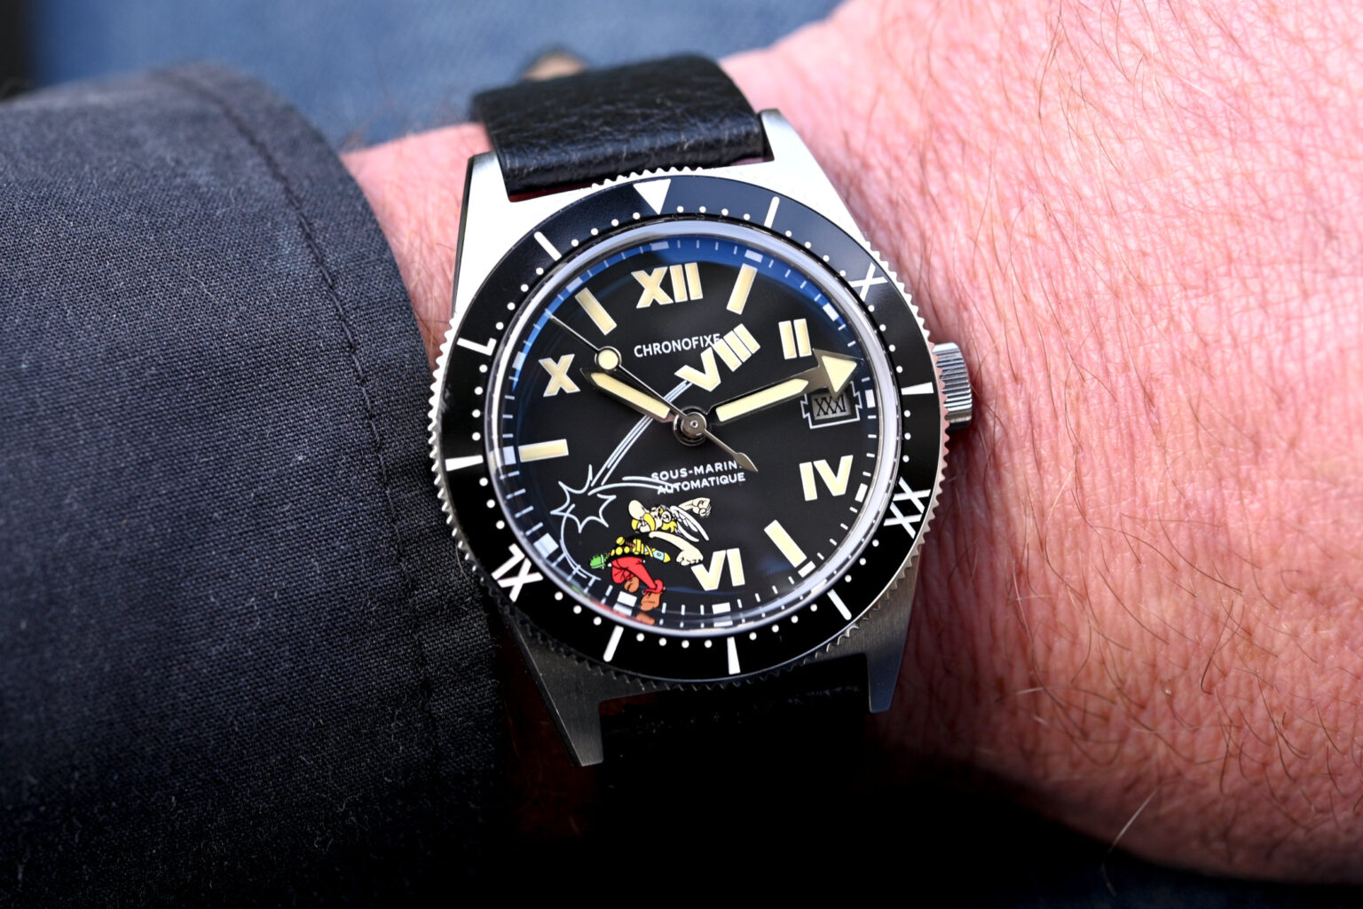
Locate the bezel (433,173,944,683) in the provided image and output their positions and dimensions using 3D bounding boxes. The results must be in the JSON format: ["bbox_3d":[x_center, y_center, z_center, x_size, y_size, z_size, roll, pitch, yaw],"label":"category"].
[{"bbox_3d":[0.001,-0.002,0.169,0.038,0.004,0.038,-9,87,-8],"label":"bezel"}]

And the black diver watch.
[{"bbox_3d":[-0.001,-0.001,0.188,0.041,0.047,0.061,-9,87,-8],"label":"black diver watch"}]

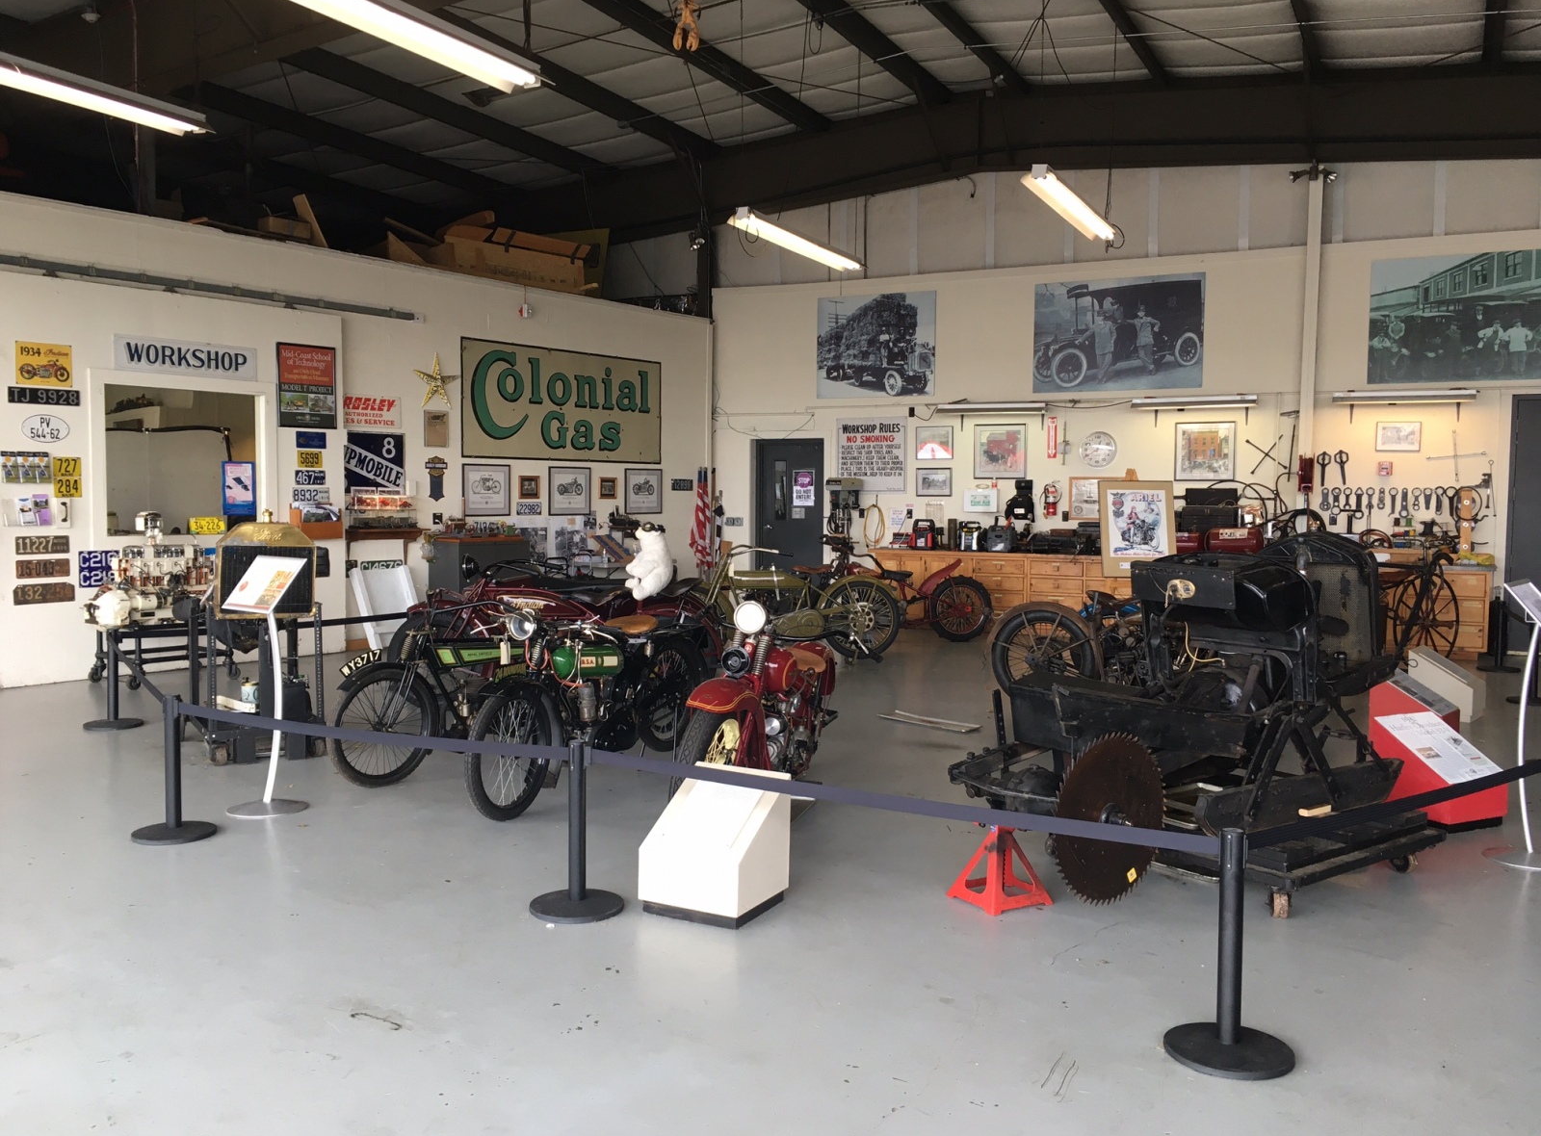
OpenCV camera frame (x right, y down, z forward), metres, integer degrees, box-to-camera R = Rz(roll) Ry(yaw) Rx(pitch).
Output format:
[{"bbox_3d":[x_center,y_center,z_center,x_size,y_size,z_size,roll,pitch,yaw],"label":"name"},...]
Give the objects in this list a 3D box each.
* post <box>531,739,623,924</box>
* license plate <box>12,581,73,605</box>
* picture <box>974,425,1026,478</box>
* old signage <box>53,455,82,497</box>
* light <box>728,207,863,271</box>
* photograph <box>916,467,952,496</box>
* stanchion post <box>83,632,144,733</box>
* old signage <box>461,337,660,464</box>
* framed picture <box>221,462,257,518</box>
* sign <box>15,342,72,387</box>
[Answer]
[{"bbox_3d":[-0.689,0.917,4.600,0.335,0.603,0.335,0,3,0],"label":"post"},{"bbox_3d":[-5.386,0.189,9.587,0.010,0.144,0.432,3,4,37],"label":"license plate"},{"bbox_3d":[2.642,-1.339,14.838,0.607,0.625,0.030,2,4,26],"label":"picture"},{"bbox_3d":[-5.467,-0.701,10.047,0.015,0.309,0.208,3,4,36],"label":"old signage"},{"bbox_3d":[0.310,-2.989,11.814,0.290,0.140,2.440,2,4,26],"label":"light"},{"bbox_3d":[1.923,-1.001,15.120,0.449,0.334,0.030,2,4,28],"label":"photograph"},{"bbox_3d":[-4.158,0.701,8.140,0.335,0.603,0.335,2,4,28],"label":"stanchion post"},{"bbox_3d":[-2.225,-1.803,14.377,0.030,1.215,3.050,3,4,36],"label":"old signage"},{"bbox_3d":[-4.599,-0.688,11.178,0.020,0.470,0.315,3,4,37],"label":"framed picture"},{"bbox_3d":[-5.458,-1.530,9.716,0.010,0.315,0.405,3,4,36],"label":"sign"}]

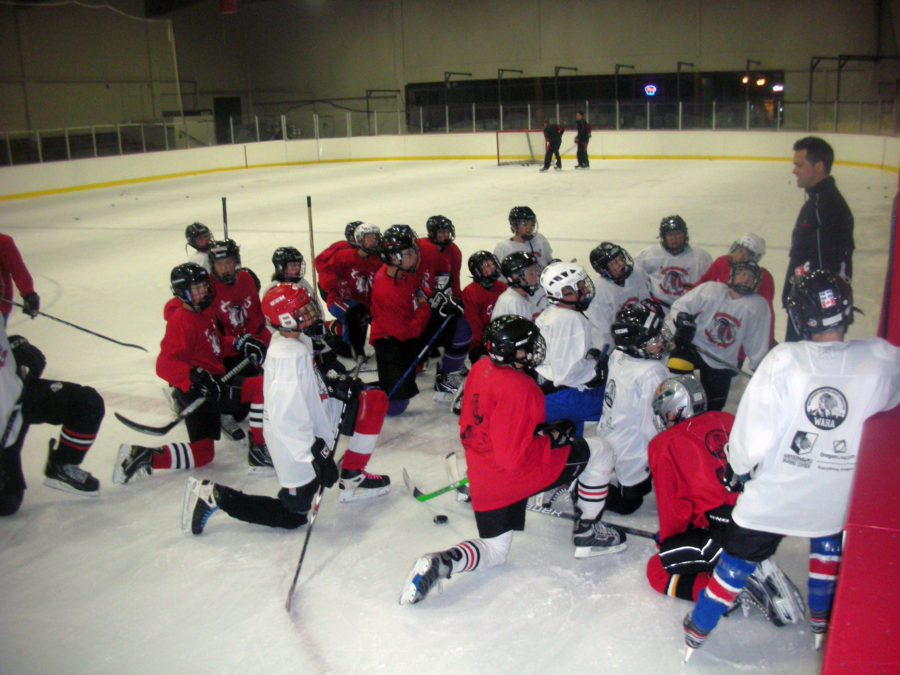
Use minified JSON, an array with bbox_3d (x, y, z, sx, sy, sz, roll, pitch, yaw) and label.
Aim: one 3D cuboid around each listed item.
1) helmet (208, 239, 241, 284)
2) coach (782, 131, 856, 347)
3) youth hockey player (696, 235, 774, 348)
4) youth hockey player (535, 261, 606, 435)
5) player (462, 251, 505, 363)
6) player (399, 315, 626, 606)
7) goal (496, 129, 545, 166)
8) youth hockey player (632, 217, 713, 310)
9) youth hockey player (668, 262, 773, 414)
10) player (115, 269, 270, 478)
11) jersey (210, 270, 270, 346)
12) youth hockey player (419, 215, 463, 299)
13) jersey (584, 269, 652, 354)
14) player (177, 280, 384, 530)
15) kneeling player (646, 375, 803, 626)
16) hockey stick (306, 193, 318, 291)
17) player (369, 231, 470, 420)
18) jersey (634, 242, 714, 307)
[{"bbox_3d":[-1.541,-0.519,6.220,0.230,0.290,0.280,-5,14,-12],"label":"helmet"},{"bbox_3d":[1.849,-0.054,4.640,0.380,1.880,0.540,-8,16,-25],"label":"coach"},{"bbox_3d":[2.027,-0.148,6.422,0.550,1.180,0.720,1,14,11],"label":"youth hockey player"},{"bbox_3d":[0.643,0.199,5.050,0.900,1.240,0.580,-2,14,-1],"label":"youth hockey player"},{"bbox_3d":[0.286,-0.155,6.925,0.460,1.030,0.700,-9,16,-29],"label":"player"},{"bbox_3d":[0.274,0.490,4.052,1.120,1.190,0.540,-7,15,-21],"label":"player"},{"bbox_3d":[2.860,-7.166,34.335,1.880,1.250,1.080,4,15,22],"label":"goal"},{"bbox_3d":[1.703,-0.311,7.000,0.640,1.240,0.750,2,14,13],"label":"youth hockey player"},{"bbox_3d":[1.742,0.042,5.901,0.620,1.080,0.780,0,14,7],"label":"youth hockey player"},{"bbox_3d":[-1.547,0.159,5.470,0.920,1.240,0.570,2,14,12],"label":"player"},{"bbox_3d":[-1.500,-0.178,6.323,0.540,0.580,0.360,-9,16,-27],"label":"jersey"},{"bbox_3d":[-0.050,-0.398,7.532,0.500,1.220,0.750,-5,15,-14],"label":"youth hockey player"},{"bbox_3d":[1.047,-0.127,5.802,0.500,0.650,0.380,-13,18,-39],"label":"jersey"},{"bbox_3d":[-0.842,0.343,4.599,1.050,1.260,0.560,-4,14,-12],"label":"player"},{"bbox_3d":[1.146,0.640,3.800,0.680,0.980,0.520,9,18,37],"label":"kneeling player"},{"bbox_3d":[-0.932,-0.224,6.384,0.080,1.520,0.280,-8,15,-24],"label":"hockey stick"},{"bbox_3d":[-0.348,-0.100,6.343,0.920,1.300,0.580,1,14,11],"label":"player"},{"bbox_3d":[1.700,-0.418,6.973,0.580,0.580,0.360,2,14,13],"label":"jersey"}]

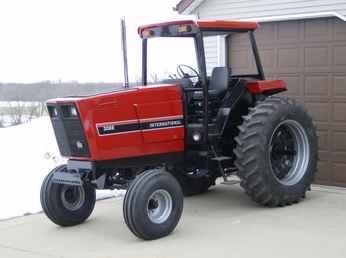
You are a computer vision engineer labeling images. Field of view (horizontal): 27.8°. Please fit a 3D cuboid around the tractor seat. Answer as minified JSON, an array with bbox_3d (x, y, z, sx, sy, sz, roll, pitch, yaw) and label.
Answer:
[{"bbox_3d":[0.605,-0.746,11.271,0.480,0.560,0.520,1,5,45],"label":"tractor seat"}]

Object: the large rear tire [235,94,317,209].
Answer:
[{"bbox_3d":[1.688,0.373,11.149,0.451,1.730,1.730,1,5,45],"label":"large rear tire"}]

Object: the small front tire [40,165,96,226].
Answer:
[{"bbox_3d":[-1.547,0.990,10.409,0.275,0.905,0.905,0,5,44],"label":"small front tire"}]

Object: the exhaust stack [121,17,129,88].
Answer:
[{"bbox_3d":[-0.689,-1.097,10.026,0.070,1.030,0.070,1,5,45],"label":"exhaust stack"}]

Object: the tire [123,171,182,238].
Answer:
[{"bbox_3d":[-0.242,1.002,9.123,0.275,0.905,0.905,0,5,44],"label":"tire"}]

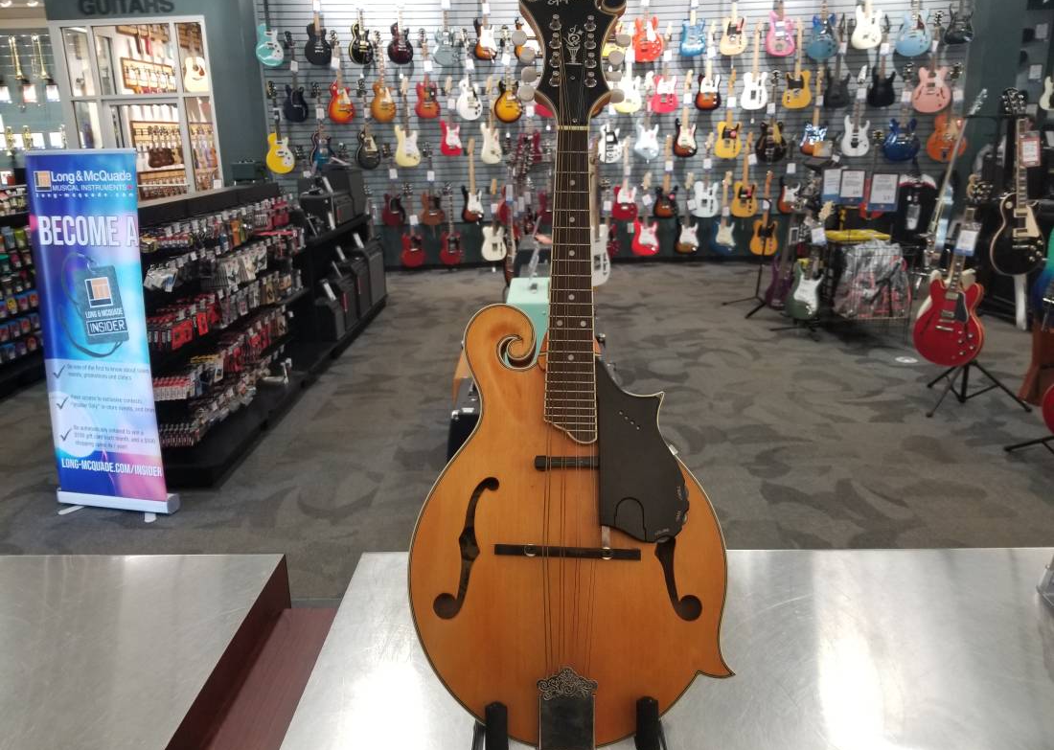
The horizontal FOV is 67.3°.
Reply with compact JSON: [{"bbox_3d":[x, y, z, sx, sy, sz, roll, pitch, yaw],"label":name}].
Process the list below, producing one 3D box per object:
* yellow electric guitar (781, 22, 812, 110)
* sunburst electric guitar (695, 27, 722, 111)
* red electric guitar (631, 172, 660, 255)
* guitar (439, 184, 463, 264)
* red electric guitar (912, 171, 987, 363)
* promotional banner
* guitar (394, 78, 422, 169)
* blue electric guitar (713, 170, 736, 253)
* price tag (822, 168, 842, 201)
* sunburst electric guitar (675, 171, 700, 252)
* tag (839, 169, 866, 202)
[{"bbox_3d":[3.108,-3.547,9.090,0.325,0.948,0.070,1,16,7],"label":"yellow electric guitar"},{"bbox_3d":[2.098,-3.566,9.146,0.325,0.985,0.070,10,19,36],"label":"sunburst electric guitar"},{"bbox_3d":[1.442,-1.956,9.611,0.325,0.985,0.070,0,15,5],"label":"red electric guitar"},{"bbox_3d":[-0.926,-1.837,9.689,0.325,0.988,0.070,-2,16,-3],"label":"guitar"},{"bbox_3d":[2.400,-0.572,4.377,0.085,1.050,0.410,-2,14,-29],"label":"red electric guitar"},{"bbox_3d":[-1.705,-0.151,3.149,0.525,1.463,0.150,2,12,13],"label":"promotional banner"},{"bbox_3d":[-1.399,-2.976,9.339,0.320,1.013,0.070,-2,16,-4],"label":"guitar"},{"bbox_3d":[2.418,-1.973,9.609,0.310,0.976,0.070,0,16,5],"label":"blue electric guitar"},{"bbox_3d":[2.498,-1.542,6.450,0.190,0.280,0.015,4,16,20],"label":"price tag"},{"bbox_3d":[1.975,-1.960,9.644,0.310,0.975,0.070,0,16,4],"label":"sunburst electric guitar"},{"bbox_3d":[2.574,-1.485,6.245,0.200,0.278,0.020,1,16,8],"label":"tag"}]

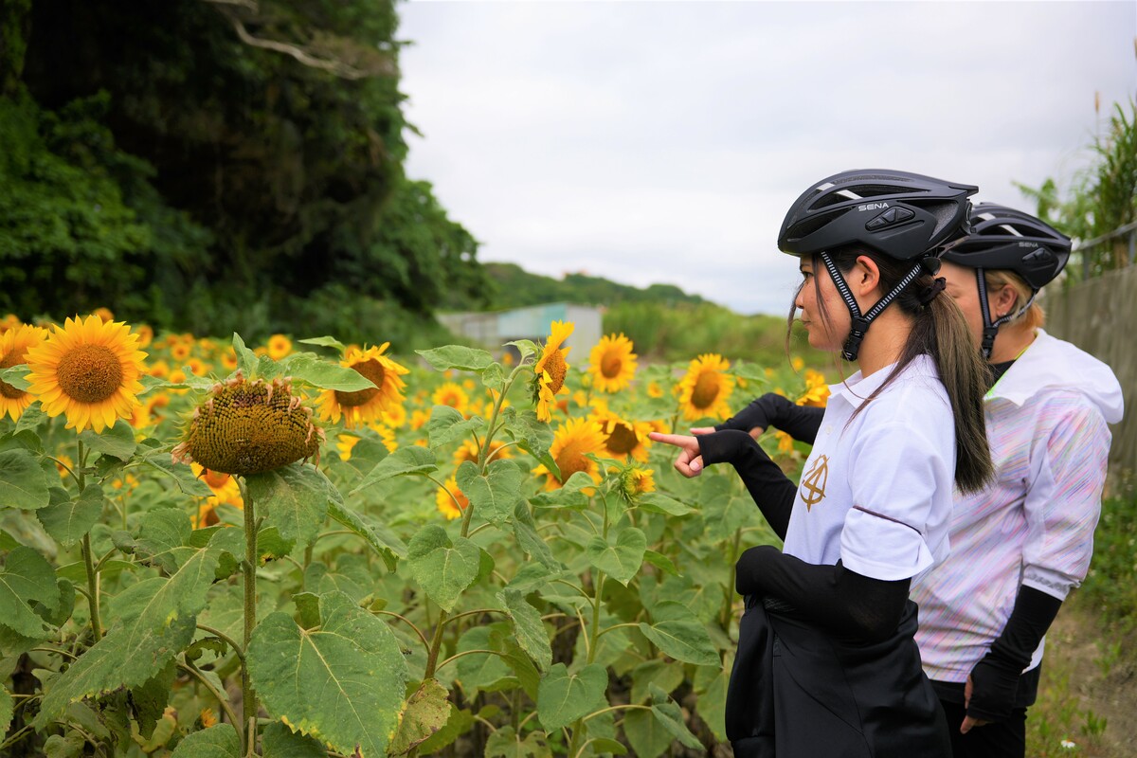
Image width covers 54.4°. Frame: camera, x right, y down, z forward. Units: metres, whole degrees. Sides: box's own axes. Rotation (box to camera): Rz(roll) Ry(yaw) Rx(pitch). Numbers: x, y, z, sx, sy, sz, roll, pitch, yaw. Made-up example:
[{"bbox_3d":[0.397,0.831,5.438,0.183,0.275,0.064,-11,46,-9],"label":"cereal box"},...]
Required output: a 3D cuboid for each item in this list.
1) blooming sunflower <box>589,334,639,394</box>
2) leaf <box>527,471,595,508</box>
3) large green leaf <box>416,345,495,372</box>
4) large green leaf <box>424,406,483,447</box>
[{"bbox_3d":[0.140,-0.046,3.500,0.175,0.175,0.060,-1,5,-30],"label":"blooming sunflower"},{"bbox_3d":[-0.013,0.195,1.950,0.114,0.068,0.090,0,2,11],"label":"leaf"},{"bbox_3d":[-0.192,-0.035,1.870,0.135,0.035,0.075,7,30,-6],"label":"large green leaf"},{"bbox_3d":[-0.182,0.076,1.760,0.094,0.068,0.080,1,2,17],"label":"large green leaf"}]

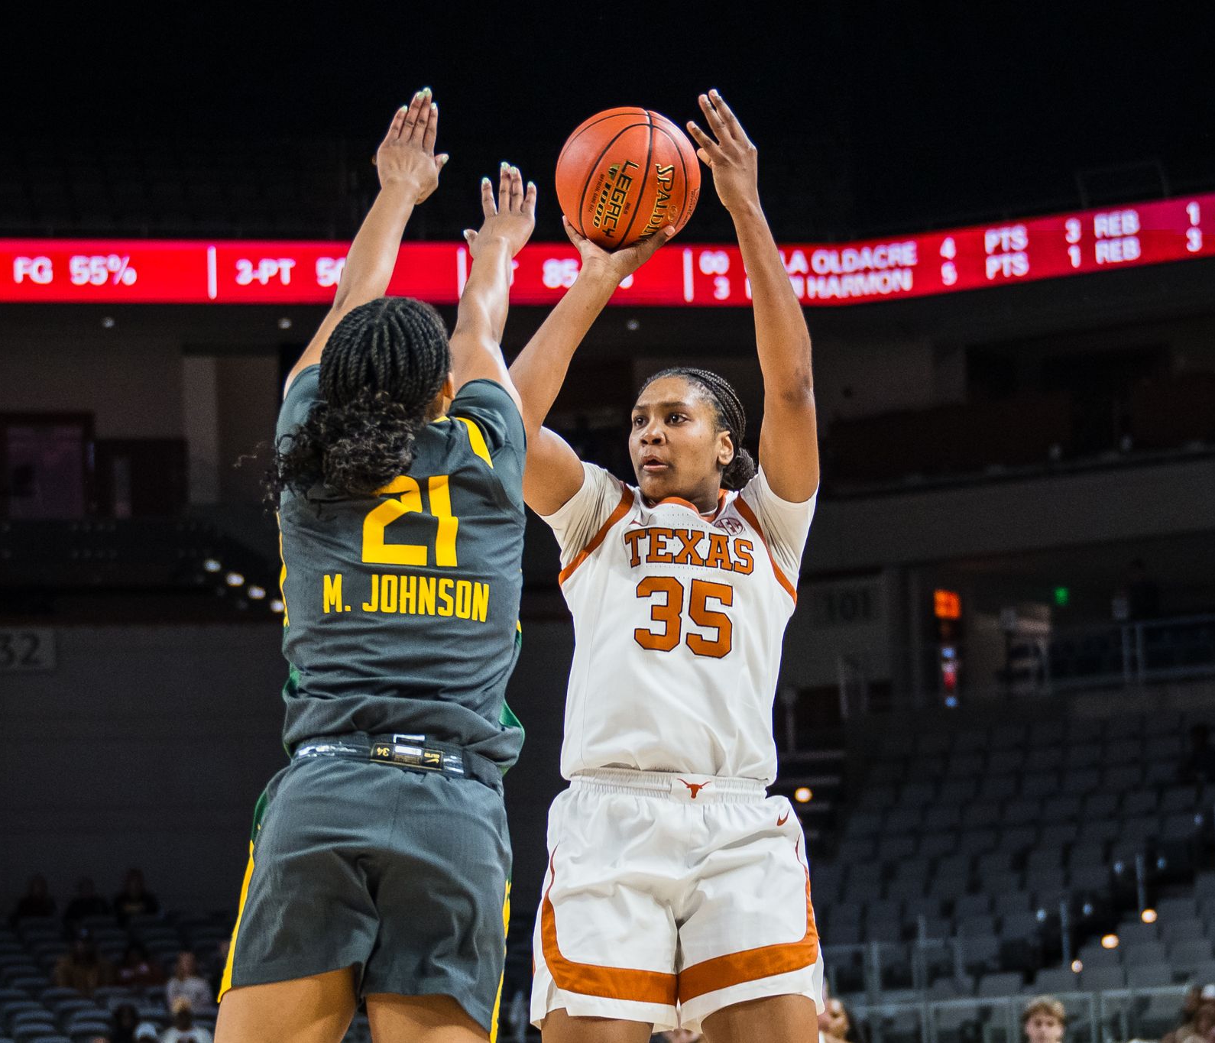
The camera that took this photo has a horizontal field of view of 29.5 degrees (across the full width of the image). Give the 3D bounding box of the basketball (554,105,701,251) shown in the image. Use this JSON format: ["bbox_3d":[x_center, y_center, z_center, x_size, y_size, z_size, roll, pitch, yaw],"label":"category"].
[{"bbox_3d":[0.034,-0.549,3.700,0.233,0.233,0.233,-2,-13,0],"label":"basketball"}]

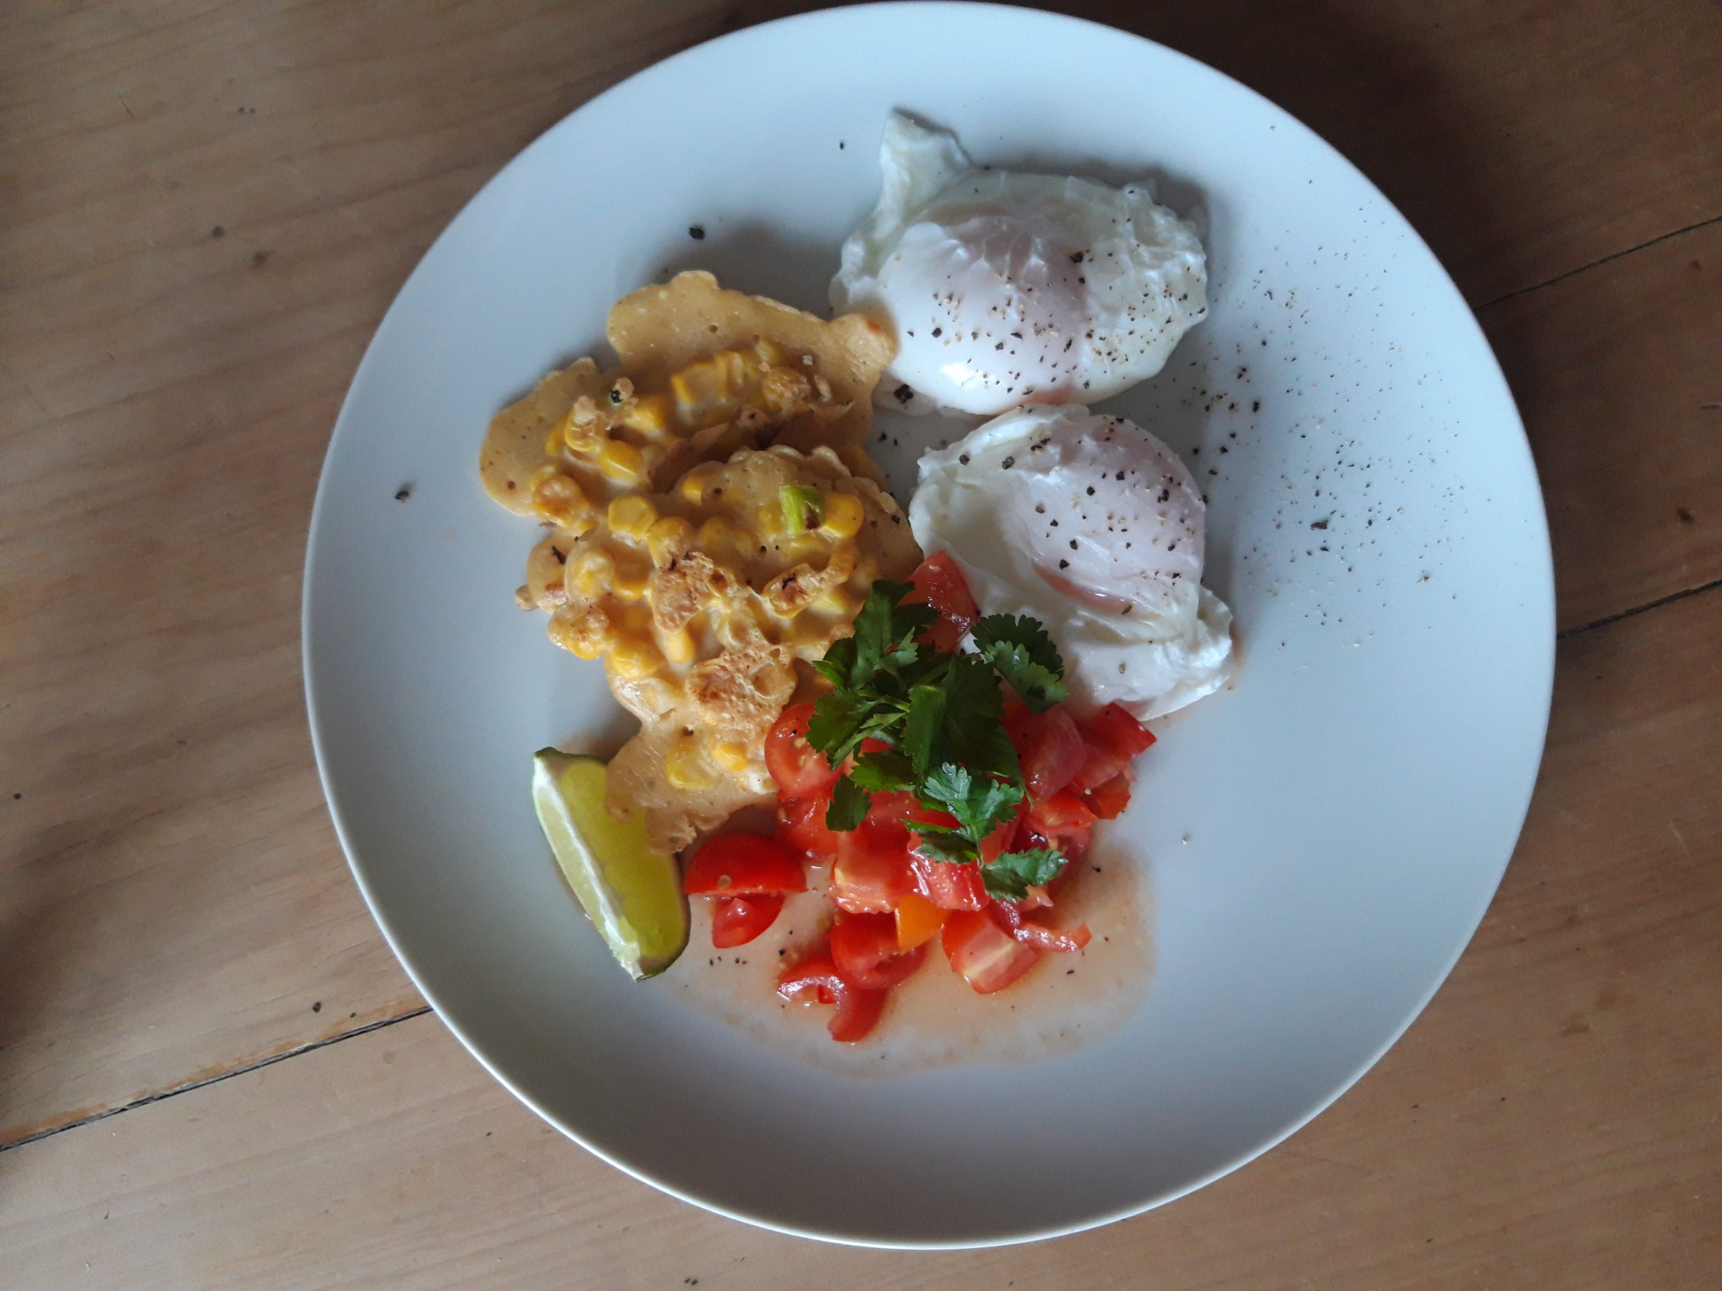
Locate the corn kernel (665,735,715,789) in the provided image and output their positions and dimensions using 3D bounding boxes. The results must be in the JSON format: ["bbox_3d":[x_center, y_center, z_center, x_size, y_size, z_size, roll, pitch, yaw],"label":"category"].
[{"bbox_3d":[-0.037,0.025,0.279,0.010,0.006,0.011,-11,88,1],"label":"corn kernel"}]

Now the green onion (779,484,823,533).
[{"bbox_3d":[-0.013,-0.029,0.274,0.009,0.007,0.010,-10,87,2],"label":"green onion"}]

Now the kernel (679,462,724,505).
[{"bbox_3d":[-0.034,-0.035,0.276,0.009,0.006,0.008,6,88,1],"label":"kernel"}]

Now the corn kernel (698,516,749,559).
[{"bbox_3d":[-0.029,-0.023,0.275,0.011,0.007,0.009,22,89,4],"label":"corn kernel"}]

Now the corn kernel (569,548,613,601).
[{"bbox_3d":[-0.058,-0.015,0.278,0.009,0.007,0.011,-9,88,1],"label":"corn kernel"}]

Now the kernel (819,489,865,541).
[{"bbox_3d":[-0.004,-0.028,0.274,0.010,0.007,0.010,-10,87,2],"label":"kernel"}]

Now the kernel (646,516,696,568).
[{"bbox_3d":[-0.041,-0.022,0.276,0.009,0.007,0.010,-18,88,1],"label":"kernel"}]

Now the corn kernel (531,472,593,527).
[{"bbox_3d":[-0.065,-0.032,0.280,0.014,0.009,0.010,35,90,4],"label":"corn kernel"}]

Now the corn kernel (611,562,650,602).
[{"bbox_3d":[-0.049,-0.014,0.278,0.009,0.007,0.008,0,88,3],"label":"corn kernel"}]

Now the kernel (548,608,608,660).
[{"bbox_3d":[-0.061,-0.002,0.280,0.011,0.007,0.009,37,89,2],"label":"kernel"}]

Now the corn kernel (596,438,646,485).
[{"bbox_3d":[-0.052,-0.040,0.279,0.010,0.006,0.008,30,89,2],"label":"corn kernel"}]

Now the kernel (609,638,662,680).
[{"bbox_3d":[-0.048,0.003,0.278,0.011,0.008,0.009,15,89,3],"label":"kernel"}]

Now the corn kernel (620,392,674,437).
[{"bbox_3d":[-0.046,-0.050,0.279,0.011,0.008,0.009,15,89,3],"label":"corn kernel"}]

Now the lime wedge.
[{"bbox_3d":[-0.055,0.049,0.287,0.025,0.024,0.054,-25,88,12],"label":"lime wedge"}]

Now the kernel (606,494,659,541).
[{"bbox_3d":[-0.049,-0.027,0.278,0.010,0.007,0.010,15,89,3],"label":"kernel"}]

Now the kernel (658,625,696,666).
[{"bbox_3d":[-0.039,0.000,0.276,0.007,0.007,0.009,-15,87,2],"label":"kernel"}]

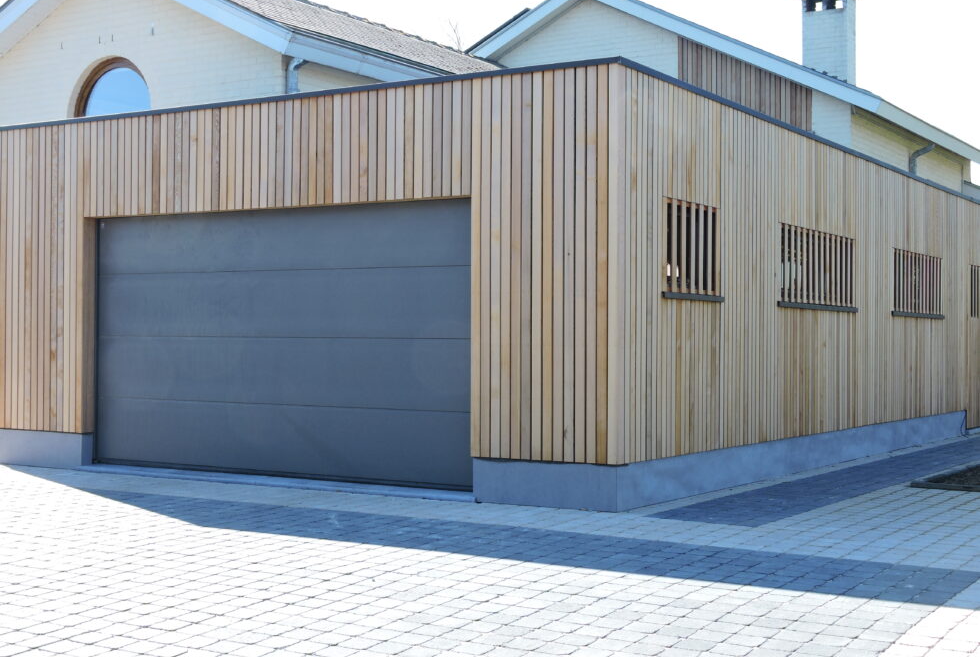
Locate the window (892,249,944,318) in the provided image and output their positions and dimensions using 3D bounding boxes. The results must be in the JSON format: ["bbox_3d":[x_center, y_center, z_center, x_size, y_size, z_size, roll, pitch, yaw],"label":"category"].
[{"bbox_3d":[4.683,-0.477,15.522,0.110,0.671,2.095,0,-1,31],"label":"window"}]

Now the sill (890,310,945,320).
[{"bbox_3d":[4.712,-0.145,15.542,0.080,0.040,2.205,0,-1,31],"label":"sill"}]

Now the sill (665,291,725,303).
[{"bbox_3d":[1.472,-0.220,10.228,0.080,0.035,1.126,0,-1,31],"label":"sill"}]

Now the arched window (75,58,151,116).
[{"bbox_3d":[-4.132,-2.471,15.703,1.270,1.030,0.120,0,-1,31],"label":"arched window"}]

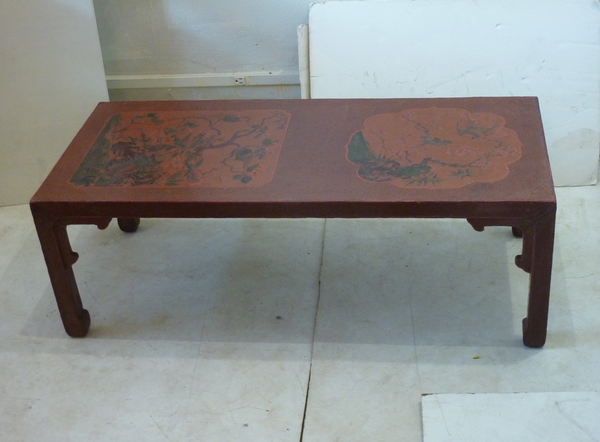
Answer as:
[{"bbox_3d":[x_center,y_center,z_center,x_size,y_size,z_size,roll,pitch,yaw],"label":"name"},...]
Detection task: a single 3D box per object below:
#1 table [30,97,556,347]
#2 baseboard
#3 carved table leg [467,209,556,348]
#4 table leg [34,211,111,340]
[{"bbox_3d":[0.009,-0.012,2.251,1.092,0.368,0.486,0,32,9],"label":"table"},{"bbox_3d":[-0.284,-0.408,2.775,0.573,0.032,0.019,0,32,9],"label":"baseboard"},{"bbox_3d":[0.437,0.115,2.010,0.173,0.344,0.056,0,32,9],"label":"carved table leg"},{"bbox_3d":[-0.473,0.114,2.148,0.169,0.339,0.056,0,32,9],"label":"table leg"}]

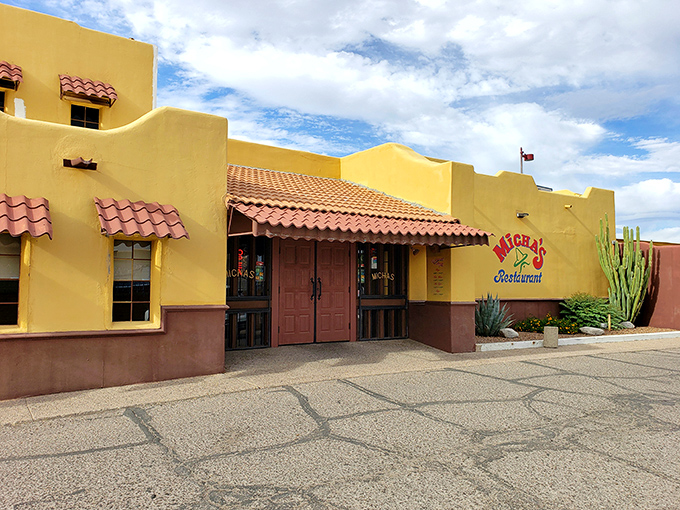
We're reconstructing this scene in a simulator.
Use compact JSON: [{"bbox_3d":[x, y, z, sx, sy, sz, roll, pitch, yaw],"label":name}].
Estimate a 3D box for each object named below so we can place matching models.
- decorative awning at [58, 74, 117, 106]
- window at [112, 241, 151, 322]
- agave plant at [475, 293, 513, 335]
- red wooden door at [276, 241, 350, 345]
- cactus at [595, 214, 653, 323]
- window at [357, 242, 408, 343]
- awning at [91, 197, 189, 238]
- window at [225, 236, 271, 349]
[{"bbox_3d":[-5.485,-3.590,11.179,1.131,0.535,0.485,3,-4,-34],"label":"decorative awning"},{"bbox_3d":[-3.214,0.409,7.935,0.556,1.262,0.091,3,-4,-34],"label":"window"},{"bbox_3d":[3.919,1.563,13.300,1.150,1.100,1.150,3,-4,-34],"label":"agave plant"},{"bbox_3d":[-0.507,0.815,11.098,1.798,2.192,0.091,3,-4,-34],"label":"red wooden door"},{"bbox_3d":[9.271,0.441,16.700,1.700,3.400,1.400,3,-4,-34],"label":"cactus"},{"bbox_3d":[1.041,0.873,12.142,1.566,2.222,0.101,3,-4,-34],"label":"window"},{"bbox_3d":[-2.925,-0.528,7.616,1.212,0.576,0.505,3,-4,-34],"label":"awning"},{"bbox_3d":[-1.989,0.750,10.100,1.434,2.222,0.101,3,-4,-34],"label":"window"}]

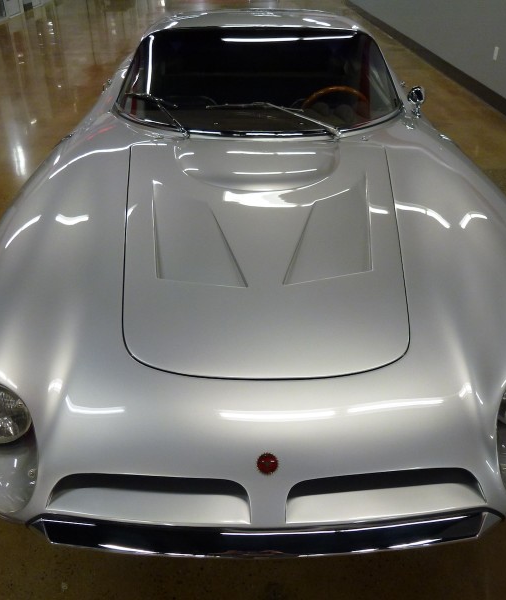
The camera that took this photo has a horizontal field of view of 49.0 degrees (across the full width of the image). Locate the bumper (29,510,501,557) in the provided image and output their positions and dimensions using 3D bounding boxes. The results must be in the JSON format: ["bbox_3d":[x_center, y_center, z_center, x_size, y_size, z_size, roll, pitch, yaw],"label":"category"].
[{"bbox_3d":[0.037,0.499,1.254,1.086,0.100,0.120,0,34,-2],"label":"bumper"}]

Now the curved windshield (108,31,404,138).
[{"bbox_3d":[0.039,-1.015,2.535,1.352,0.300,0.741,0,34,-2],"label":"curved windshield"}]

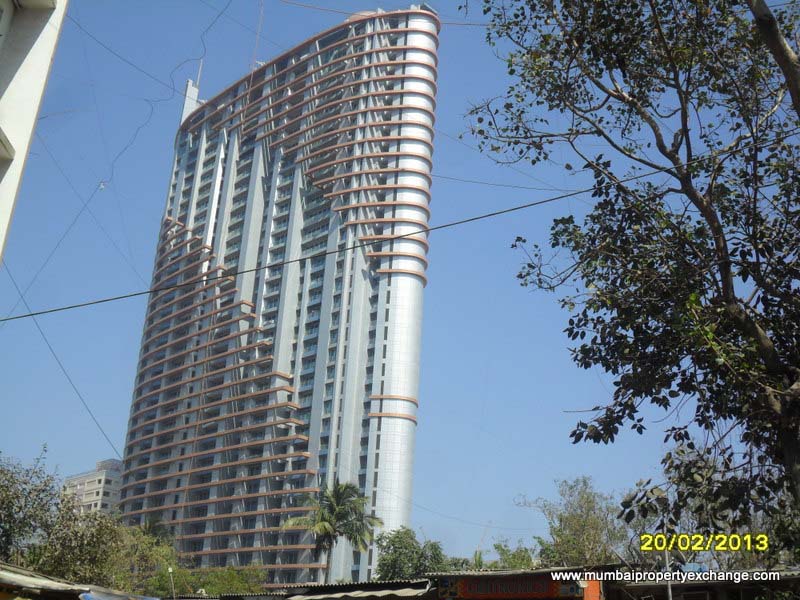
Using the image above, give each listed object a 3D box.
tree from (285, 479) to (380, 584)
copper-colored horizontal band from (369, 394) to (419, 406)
[{"bbox_3d":[-4.870,18.789,67.550,6.700,13.758,6.500,4,-20,0],"label":"tree"},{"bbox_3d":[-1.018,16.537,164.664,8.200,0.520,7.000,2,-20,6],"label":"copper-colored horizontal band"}]

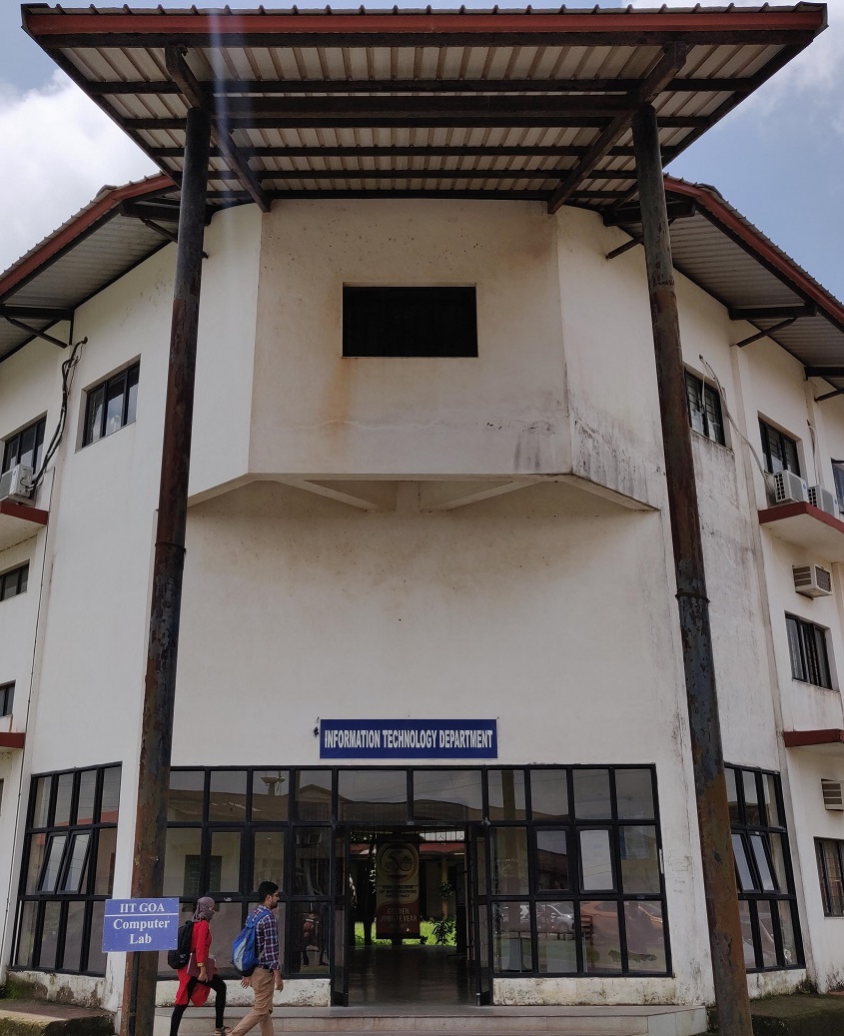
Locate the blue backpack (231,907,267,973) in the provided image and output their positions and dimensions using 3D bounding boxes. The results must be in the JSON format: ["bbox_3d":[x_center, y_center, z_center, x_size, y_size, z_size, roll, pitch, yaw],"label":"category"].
[{"bbox_3d":[-1.623,3.968,9.348,0.270,0.510,0.320,8,-20,3],"label":"blue backpack"}]

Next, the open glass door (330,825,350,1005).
[{"bbox_3d":[-1.079,5.263,13.286,0.240,2.250,0.090,0,-21,-1],"label":"open glass door"}]

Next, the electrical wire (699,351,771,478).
[{"bbox_3d":[5.267,-1.696,16.693,1.857,1.663,0.140,19,-27,-40],"label":"electrical wire"}]

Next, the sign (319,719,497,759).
[{"bbox_3d":[-0.191,3.275,14.771,2.622,0.569,0.050,0,-21,-1],"label":"sign"}]

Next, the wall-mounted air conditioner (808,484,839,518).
[{"bbox_3d":[7.612,-0.226,18.909,0.730,0.530,0.270,19,-28,-41],"label":"wall-mounted air conditioner"}]

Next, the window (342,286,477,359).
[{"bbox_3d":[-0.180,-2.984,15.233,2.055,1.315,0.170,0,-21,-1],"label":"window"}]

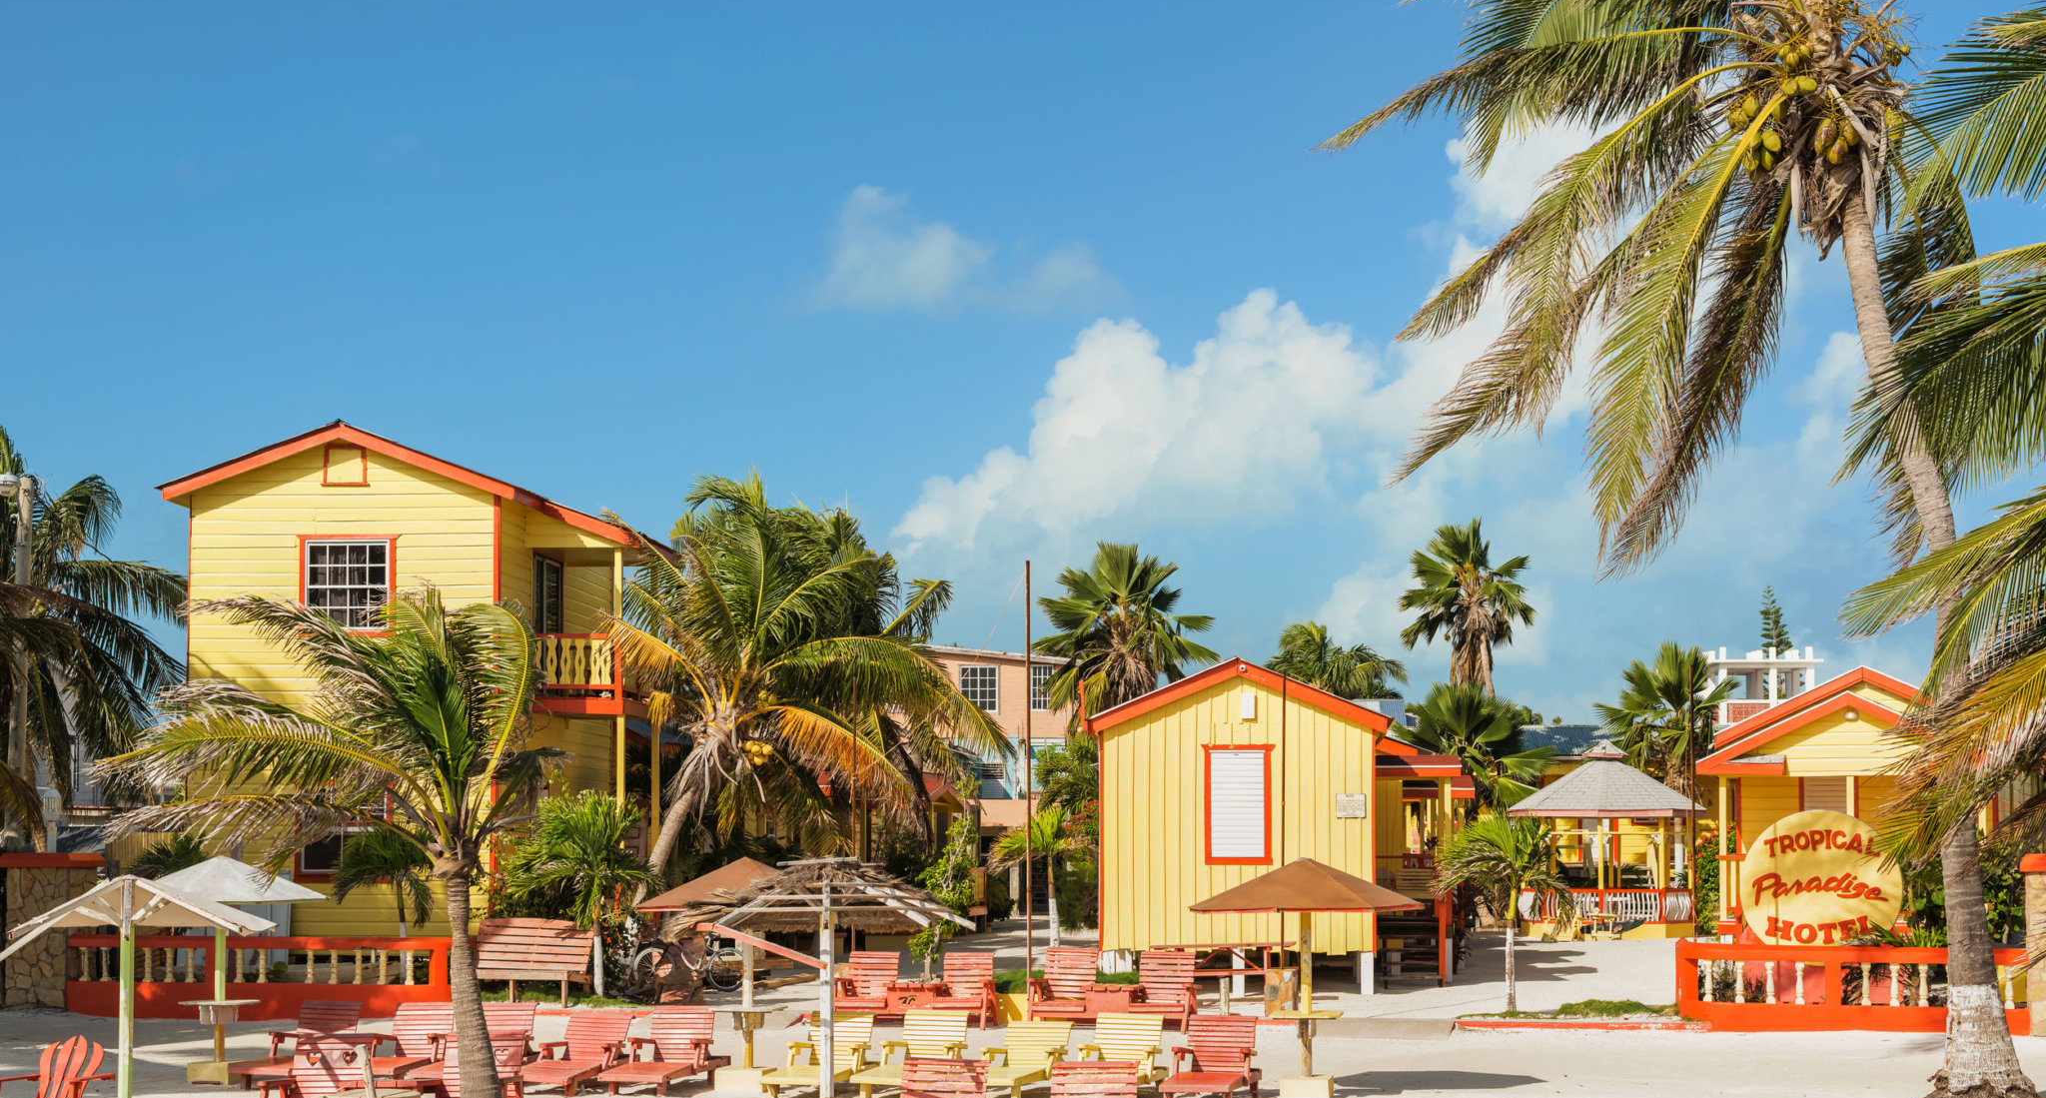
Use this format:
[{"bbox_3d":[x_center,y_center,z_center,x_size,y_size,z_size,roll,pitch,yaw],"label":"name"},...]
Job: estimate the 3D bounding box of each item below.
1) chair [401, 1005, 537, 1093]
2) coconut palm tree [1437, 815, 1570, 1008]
[{"bbox_3d":[-5.100,4.670,26.486,0.700,0.740,1.600,-1,-5,15],"label":"chair"},{"bbox_3d":[6.220,4.591,36.434,1.750,2.600,1.750,0,-5,0],"label":"coconut palm tree"}]

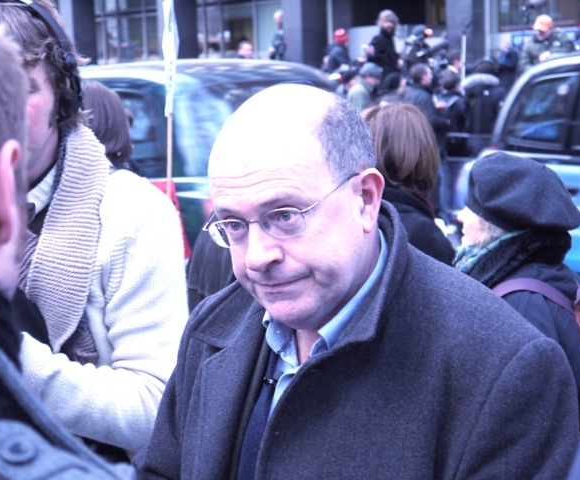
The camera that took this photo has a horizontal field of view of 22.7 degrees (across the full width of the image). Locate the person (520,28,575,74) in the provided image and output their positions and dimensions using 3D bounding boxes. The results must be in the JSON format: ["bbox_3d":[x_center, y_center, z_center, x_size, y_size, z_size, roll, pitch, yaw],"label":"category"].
[{"bbox_3d":[2.689,-1.482,15.000,0.580,1.730,0.400,0,7,12],"label":"person"}]

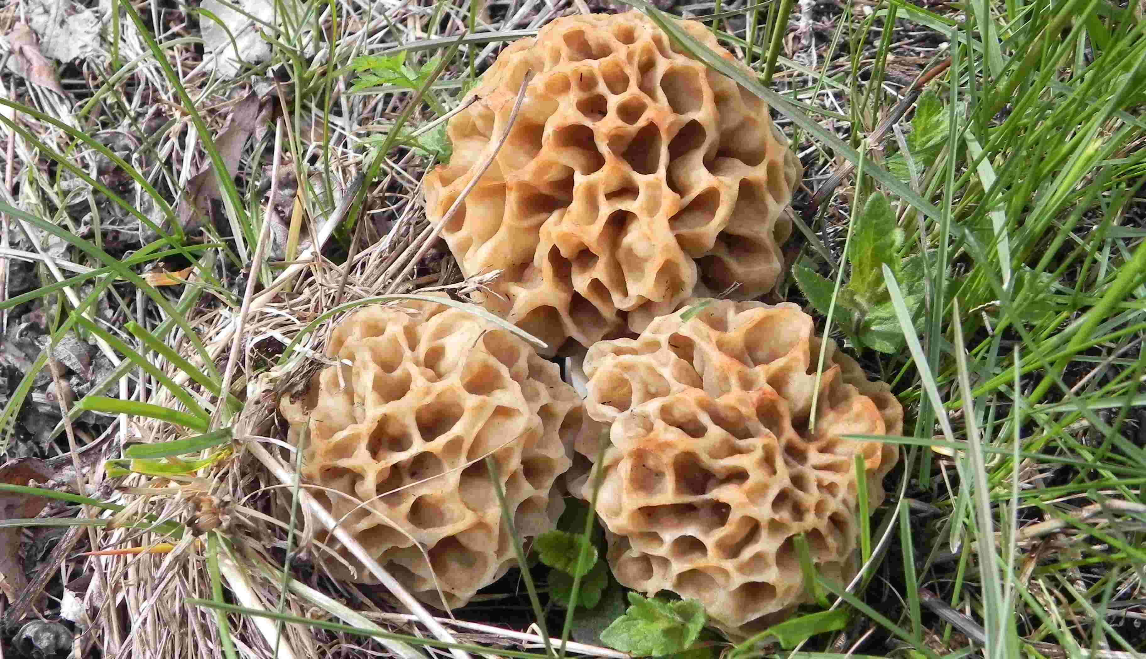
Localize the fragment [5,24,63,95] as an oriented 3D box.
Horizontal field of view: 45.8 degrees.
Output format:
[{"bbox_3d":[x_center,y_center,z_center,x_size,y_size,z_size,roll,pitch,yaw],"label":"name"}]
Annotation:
[{"bbox_3d":[-0.196,-0.098,0.495,0.018,0.010,0.035,-25,59,-17],"label":"fragment"}]

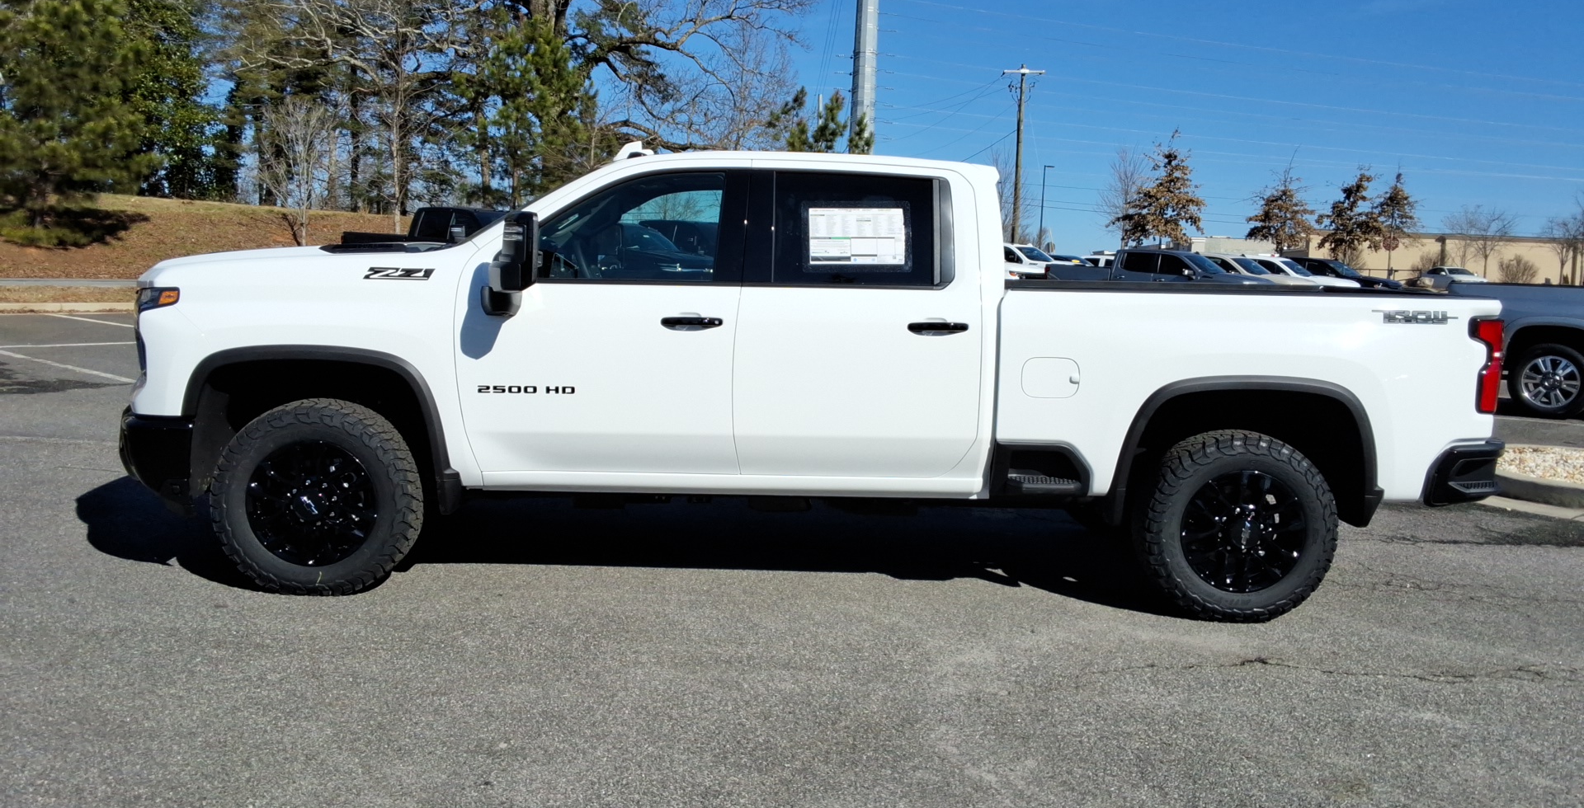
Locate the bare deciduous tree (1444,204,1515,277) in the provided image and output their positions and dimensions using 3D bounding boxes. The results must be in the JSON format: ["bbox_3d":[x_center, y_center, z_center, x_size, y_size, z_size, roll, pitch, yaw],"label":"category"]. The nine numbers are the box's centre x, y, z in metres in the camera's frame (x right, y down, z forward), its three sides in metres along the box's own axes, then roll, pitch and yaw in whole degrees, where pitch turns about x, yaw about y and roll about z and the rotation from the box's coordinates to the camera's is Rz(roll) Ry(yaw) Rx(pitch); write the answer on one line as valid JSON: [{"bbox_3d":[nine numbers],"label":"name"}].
[{"bbox_3d":[42.998,-9.697,80.000,4.200,5.560,4.200,2,7,0],"label":"bare deciduous tree"}]

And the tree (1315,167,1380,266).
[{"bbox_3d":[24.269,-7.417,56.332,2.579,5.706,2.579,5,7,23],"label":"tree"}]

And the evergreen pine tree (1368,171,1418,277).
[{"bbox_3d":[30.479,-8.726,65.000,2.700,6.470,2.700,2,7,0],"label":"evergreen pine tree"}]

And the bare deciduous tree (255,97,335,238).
[{"bbox_3d":[-15.859,-7.326,41.000,2.500,5.030,2.500,2,7,0],"label":"bare deciduous tree"}]

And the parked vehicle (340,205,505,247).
[{"bbox_3d":[-5.891,-2.613,23.804,6.200,2.000,2.100,8,9,39],"label":"parked vehicle"}]

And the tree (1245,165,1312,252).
[{"bbox_3d":[20.831,-7.434,55.340,2.631,5.838,2.631,4,7,21],"label":"tree"}]

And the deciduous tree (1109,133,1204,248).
[{"bbox_3d":[13.084,-6.597,46.000,3.400,6.310,3.400,2,7,0],"label":"deciduous tree"}]

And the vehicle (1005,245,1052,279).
[{"bbox_3d":[6.736,-4.029,40.519,6.300,2.040,2.080,8,9,40],"label":"vehicle"}]

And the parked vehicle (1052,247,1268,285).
[{"bbox_3d":[9.887,-3.121,34.112,5.890,1.930,2.060,8,9,42],"label":"parked vehicle"}]

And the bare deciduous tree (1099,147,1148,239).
[{"bbox_3d":[16.383,-9.345,64.416,2.334,7.138,2.334,4,7,14],"label":"bare deciduous tree"}]

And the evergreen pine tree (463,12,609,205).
[{"bbox_3d":[-9.374,-10.304,47.000,5.200,8.130,5.200,2,7,0],"label":"evergreen pine tree"}]

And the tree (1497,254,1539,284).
[{"bbox_3d":[45.317,-8.276,80.130,2.218,2.241,2.218,6,8,29],"label":"tree"}]

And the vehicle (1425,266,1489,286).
[{"bbox_3d":[37.099,-7.023,72.000,1.850,1.430,4.750,1,7,-5],"label":"vehicle"}]

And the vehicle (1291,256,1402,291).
[{"bbox_3d":[15.732,-3.371,38.302,5.750,1.900,2.030,8,9,42],"label":"vehicle"}]

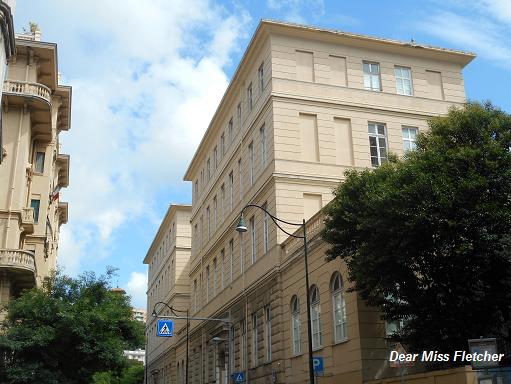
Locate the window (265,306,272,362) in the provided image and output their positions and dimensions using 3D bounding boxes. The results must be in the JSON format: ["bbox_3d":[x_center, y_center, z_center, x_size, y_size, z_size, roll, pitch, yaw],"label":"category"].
[{"bbox_3d":[0.859,8.250,37.532,0.200,3.240,1.296,5,-21,-15],"label":"window"}]

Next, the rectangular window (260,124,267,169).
[{"bbox_3d":[0.552,-2.510,36.589,0.250,2.764,0.941,5,-21,-15],"label":"rectangular window"}]

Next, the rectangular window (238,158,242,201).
[{"bbox_3d":[-0.864,-0.803,43.477,0.220,2.952,1.104,5,-21,-15],"label":"rectangular window"}]

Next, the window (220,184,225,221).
[{"bbox_3d":[-2.264,0.915,48.004,0.220,2.952,1.104,5,-21,-15],"label":"window"}]

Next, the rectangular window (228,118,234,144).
[{"bbox_3d":[-1.638,-4.339,47.346,0.220,1.992,1.104,5,-21,-15],"label":"rectangular window"}]

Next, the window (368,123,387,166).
[{"bbox_3d":[7.855,-2.941,41.462,1.231,3.204,0.200,5,-21,-15],"label":"window"}]

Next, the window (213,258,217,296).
[{"bbox_3d":[-3.160,6.958,52.727,0.200,3.078,1.224,5,-21,-15],"label":"window"}]

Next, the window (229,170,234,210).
[{"bbox_3d":[-1.554,0.044,45.708,0.220,2.952,1.104,5,-21,-15],"label":"window"}]

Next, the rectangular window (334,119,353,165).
[{"bbox_3d":[5.042,-2.887,37.362,1.073,2.905,0.200,5,-21,-15],"label":"rectangular window"}]

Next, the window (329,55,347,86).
[{"bbox_3d":[4.936,-7.207,38.930,1.054,1.998,0.200,5,-21,-15],"label":"window"}]

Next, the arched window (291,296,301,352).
[{"bbox_3d":[2.176,6.739,33.123,0.200,3.132,1.332,5,-21,-15],"label":"arched window"}]

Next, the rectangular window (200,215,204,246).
[{"bbox_3d":[-4.394,3.529,54.891,0.220,2.952,1.104,5,-21,-15],"label":"rectangular window"}]

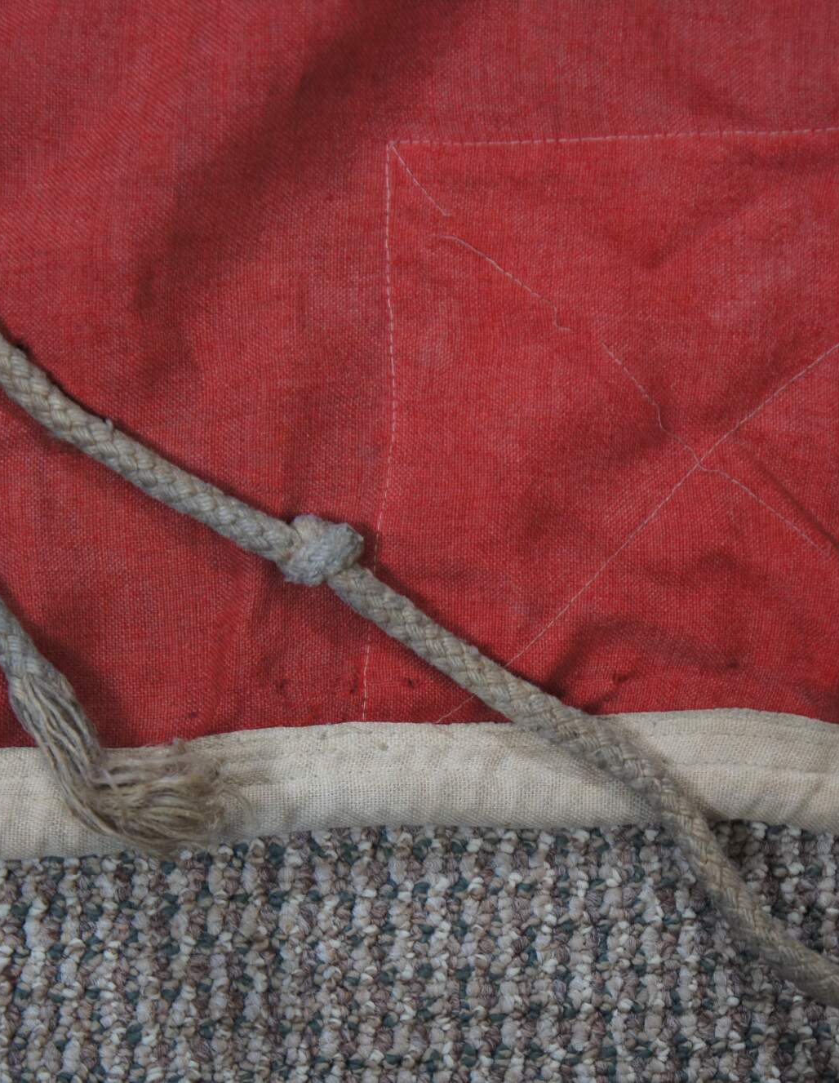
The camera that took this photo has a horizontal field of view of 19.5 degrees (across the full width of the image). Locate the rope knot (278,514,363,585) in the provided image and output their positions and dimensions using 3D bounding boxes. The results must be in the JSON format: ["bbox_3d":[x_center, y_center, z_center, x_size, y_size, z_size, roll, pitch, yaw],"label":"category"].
[{"bbox_3d":[-0.020,0.002,0.490,0.016,0.013,0.015,25,83,1],"label":"rope knot"}]

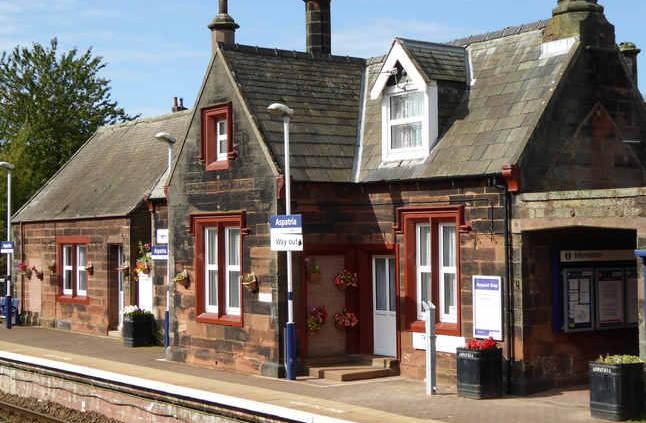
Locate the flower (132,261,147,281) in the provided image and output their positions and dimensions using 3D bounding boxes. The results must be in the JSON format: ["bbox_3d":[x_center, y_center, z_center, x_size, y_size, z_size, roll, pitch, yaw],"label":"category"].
[{"bbox_3d":[-4.883,1.598,28.390,0.300,0.500,0.400,1,-2,-38],"label":"flower"}]

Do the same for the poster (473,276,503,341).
[{"bbox_3d":[2.920,1.697,18.755,0.060,1.105,0.695,1,-2,-38],"label":"poster"}]

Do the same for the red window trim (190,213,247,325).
[{"bbox_3d":[-2.226,1.211,22.719,0.250,2.390,2.230,1,-2,-38],"label":"red window trim"}]

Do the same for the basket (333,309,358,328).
[{"bbox_3d":[0.459,2.199,21.693,0.430,0.410,0.360,1,-2,-38],"label":"basket"}]

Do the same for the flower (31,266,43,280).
[{"bbox_3d":[-9.244,1.987,34.331,0.270,0.400,0.300,1,-2,-38],"label":"flower"}]

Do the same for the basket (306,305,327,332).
[{"bbox_3d":[-0.137,2.165,21.391,0.340,0.560,0.250,1,-2,-38],"label":"basket"}]

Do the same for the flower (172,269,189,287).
[{"bbox_3d":[-3.117,1.472,23.316,0.250,0.390,0.320,1,-2,-38],"label":"flower"}]

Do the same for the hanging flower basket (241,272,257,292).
[{"bbox_3d":[-1.524,1.415,21.579,0.230,0.400,0.300,1,-2,-38],"label":"hanging flower basket"}]

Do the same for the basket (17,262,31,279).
[{"bbox_3d":[-9.861,1.941,35.089,0.320,0.570,0.350,1,-2,-38],"label":"basket"}]

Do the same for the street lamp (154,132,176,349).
[{"bbox_3d":[-3.722,0.764,25.063,0.520,5.330,0.260,1,-2,-38],"label":"street lamp"}]

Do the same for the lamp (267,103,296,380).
[{"bbox_3d":[-0.727,0.578,20.377,0.620,5.287,0.300,1,-2,-38],"label":"lamp"}]

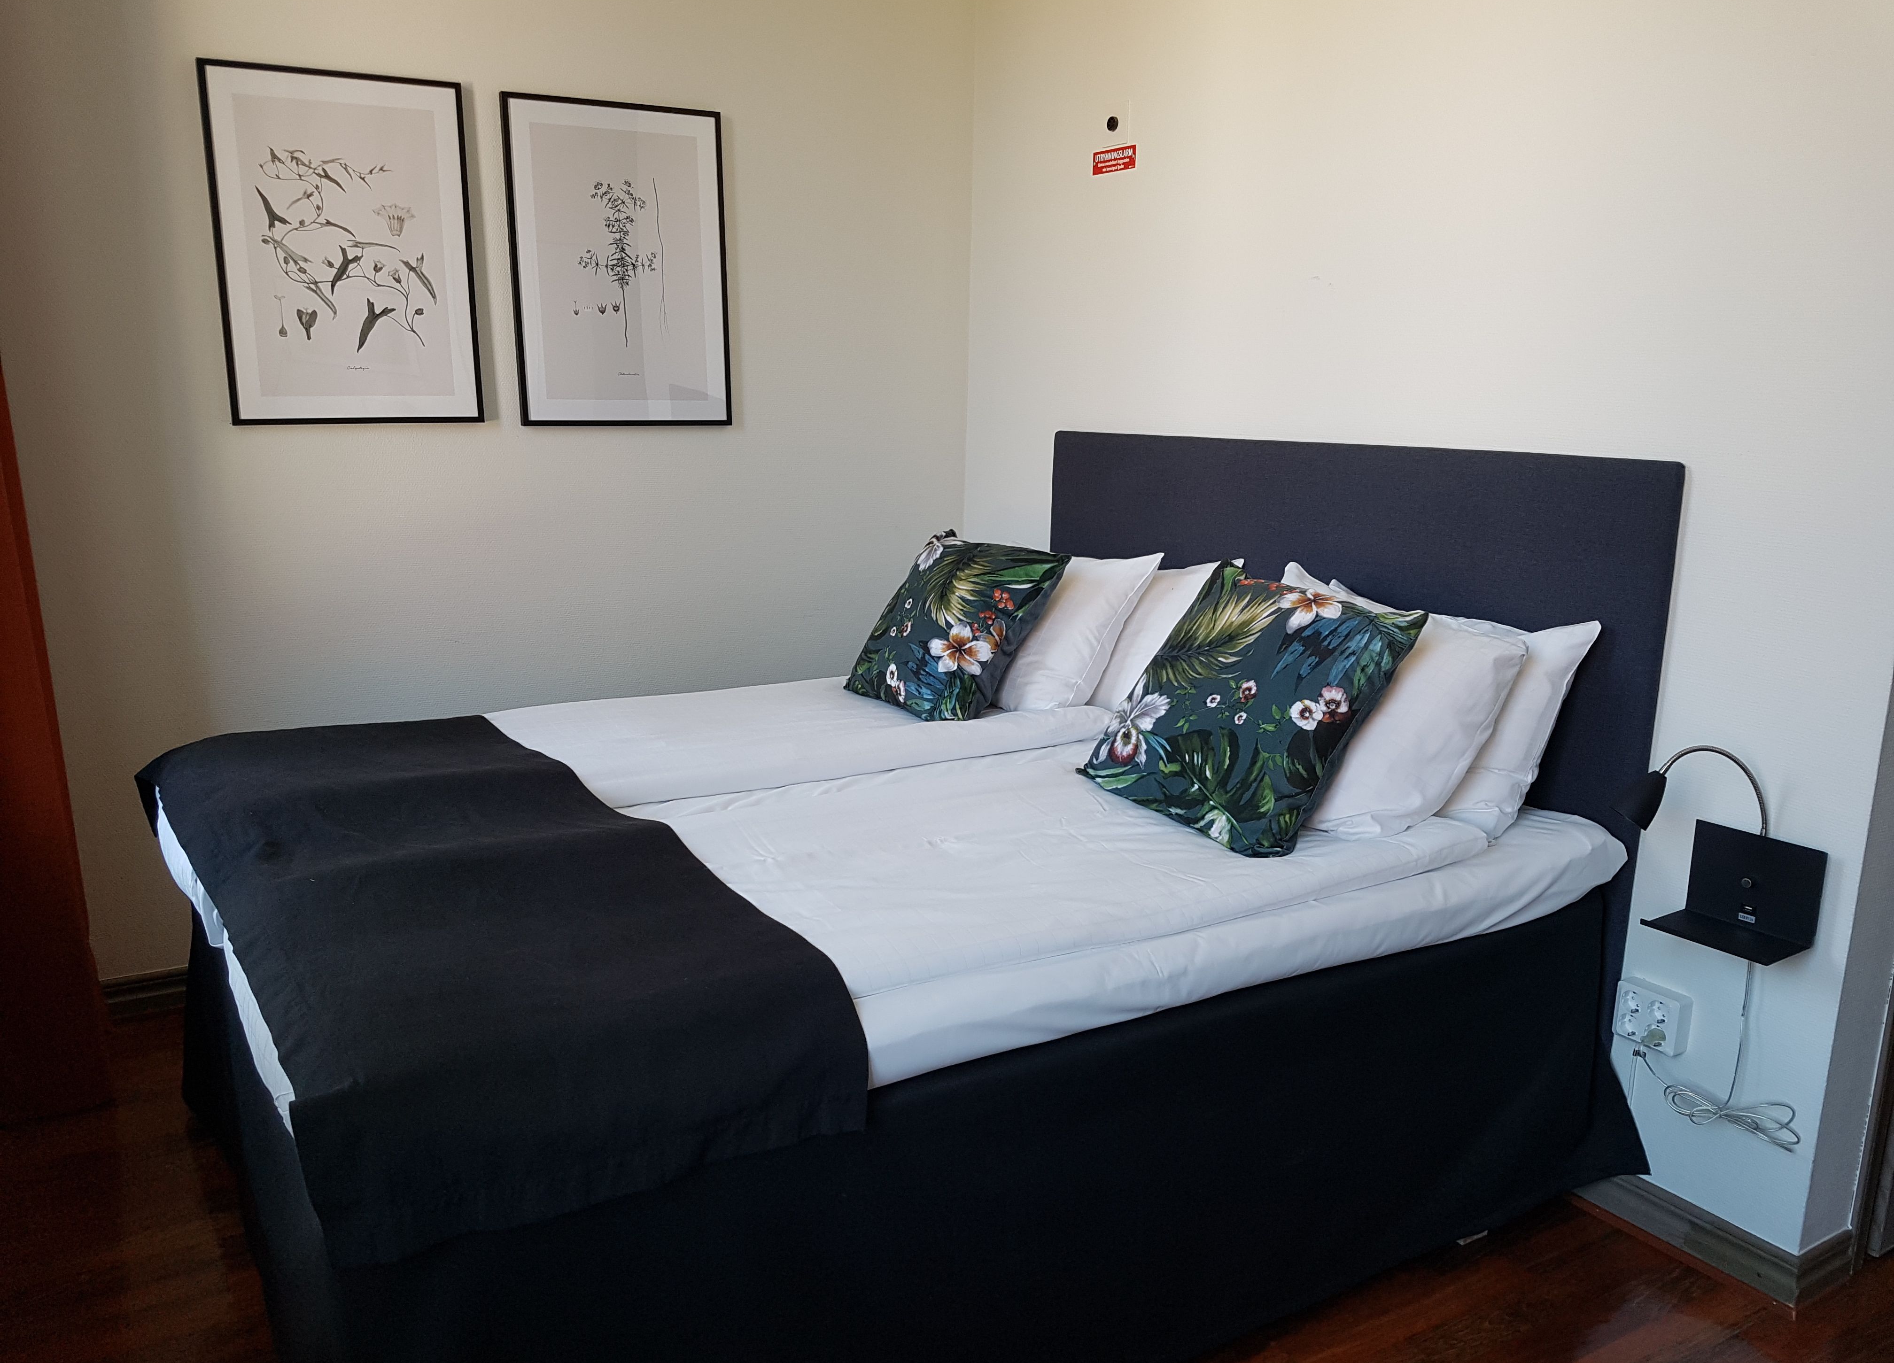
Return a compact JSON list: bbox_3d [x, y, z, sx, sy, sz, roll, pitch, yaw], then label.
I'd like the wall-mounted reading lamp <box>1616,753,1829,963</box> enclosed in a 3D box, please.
[{"bbox_3d":[1.191,0.262,2.216,0.235,0.315,0.245,-8,15,-34],"label":"wall-mounted reading lamp"}]

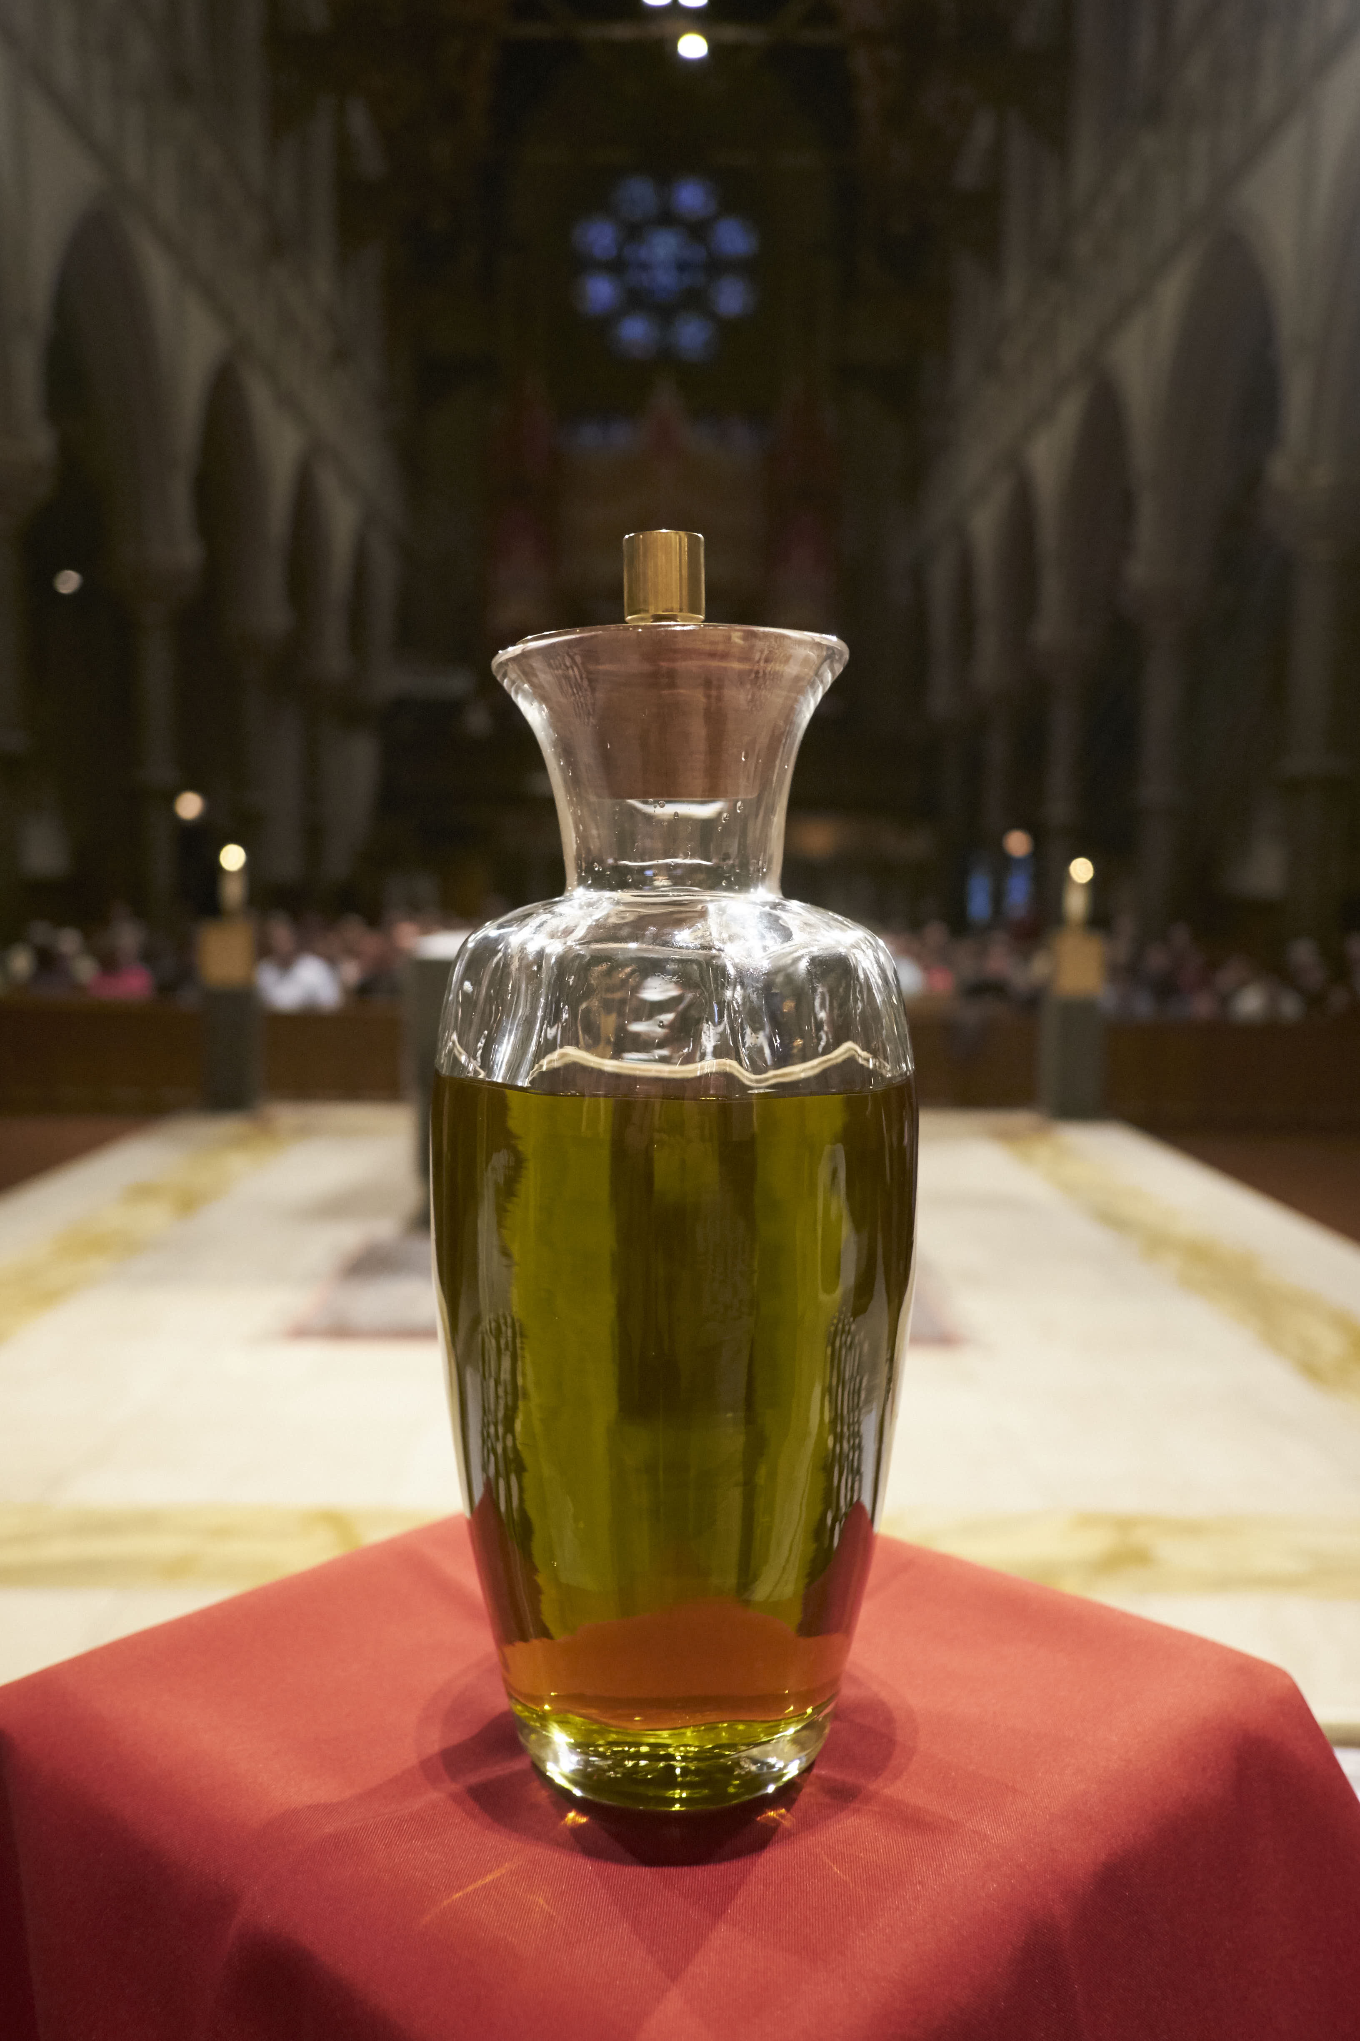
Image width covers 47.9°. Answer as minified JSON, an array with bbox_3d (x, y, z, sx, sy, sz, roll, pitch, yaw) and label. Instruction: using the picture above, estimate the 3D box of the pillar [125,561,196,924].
[{"bbox_3d":[-6.950,-3.070,20.390,0.920,6.200,0.920,1,4,-1],"label":"pillar"}]

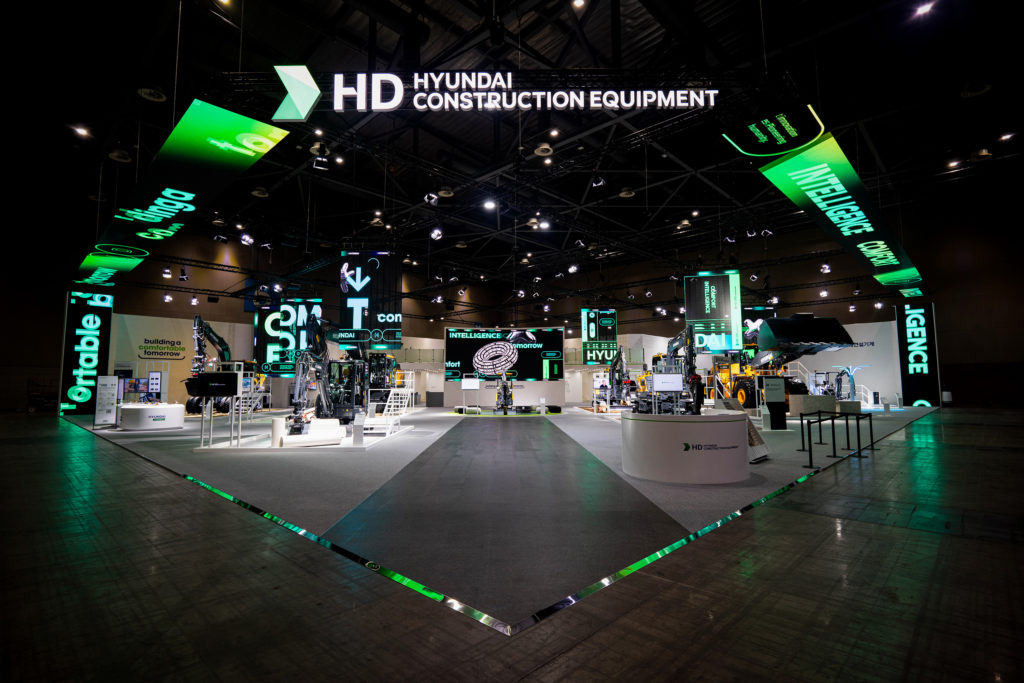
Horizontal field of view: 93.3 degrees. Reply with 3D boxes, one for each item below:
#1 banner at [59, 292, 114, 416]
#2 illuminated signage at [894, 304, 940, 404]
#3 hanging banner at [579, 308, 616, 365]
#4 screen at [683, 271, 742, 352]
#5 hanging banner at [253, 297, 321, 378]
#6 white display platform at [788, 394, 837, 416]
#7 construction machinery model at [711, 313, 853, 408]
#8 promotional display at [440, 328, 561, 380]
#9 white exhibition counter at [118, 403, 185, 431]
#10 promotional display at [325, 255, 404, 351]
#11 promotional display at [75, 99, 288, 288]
[{"bbox_3d":[-24.286,0.705,27.647,0.500,7.000,2.000,-5,-7,44],"label":"banner"},{"bbox_3d":[27.865,0.992,33.209,2.000,7.000,0.500,-5,-7,44],"label":"illuminated signage"},{"bbox_3d":[6.301,-0.343,34.559,2.500,4.000,0.200,0,-5,0],"label":"hanging banner"},{"bbox_3d":[9.566,-1.376,22.904,2.500,4.000,0.200,-2,-5,14],"label":"screen"},{"bbox_3d":[-13.301,-0.337,28.844,2.600,5.000,3.000,0,-5,0],"label":"hanging banner"},{"bbox_3d":[15.513,3.292,25.003,1.650,1.080,1.200,0,-5,0],"label":"white display platform"},{"bbox_3d":[13.905,1.277,26.686,3.400,4.700,9.500,0,-5,0],"label":"construction machinery model"},{"bbox_3d":[-0.566,0.983,36.453,9.000,4.000,0.300,0,-5,0],"label":"promotional display"},{"bbox_3d":[-13.939,2.979,18.867,2.000,0.860,0.900,0,-5,0],"label":"white exhibition counter"},{"bbox_3d":[-5.617,-1.636,19.258,2.500,4.000,0.200,0,-5,0],"label":"promotional display"},{"bbox_3d":[-14.697,-3.726,18.722,26.200,0.250,1.900,-5,-7,44],"label":"promotional display"}]

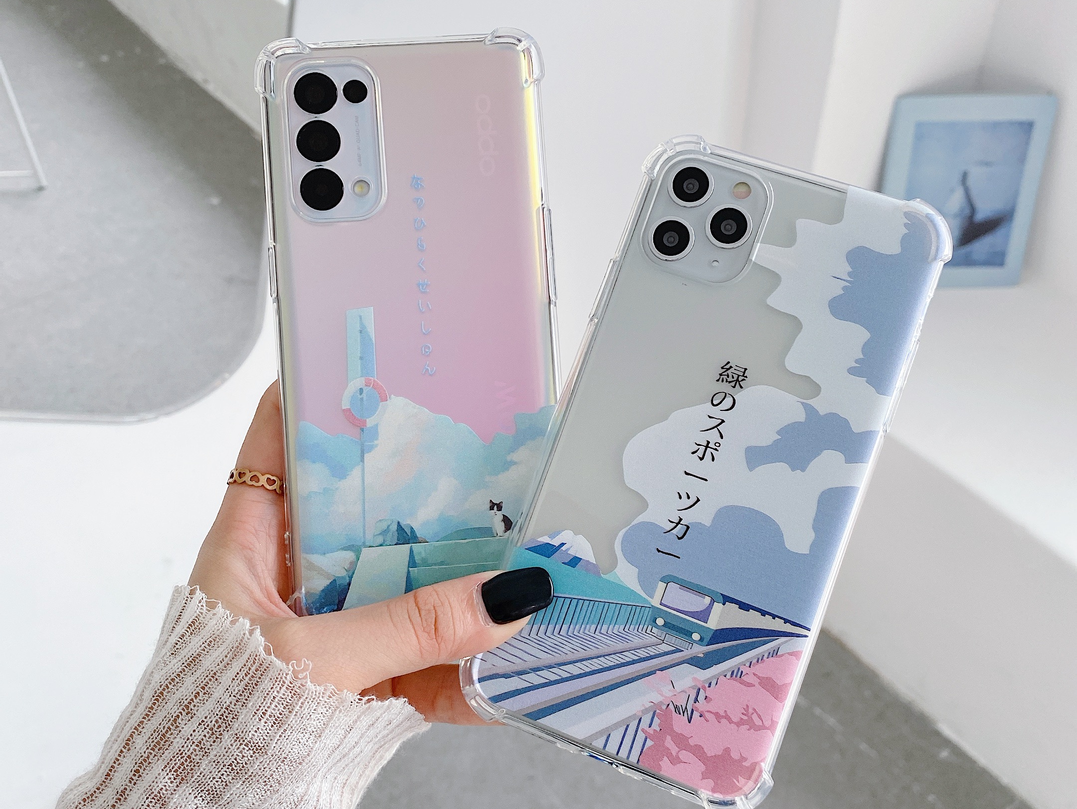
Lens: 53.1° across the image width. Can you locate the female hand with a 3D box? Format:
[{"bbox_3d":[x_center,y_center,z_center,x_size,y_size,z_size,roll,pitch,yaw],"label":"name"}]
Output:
[{"bbox_3d":[-0.040,0.039,0.288,0.070,0.100,0.105,-10,45,56],"label":"female hand"}]

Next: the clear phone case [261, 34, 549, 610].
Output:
[{"bbox_3d":[-0.033,-0.018,0.292,0.078,0.165,0.011,-4,-2,-1],"label":"clear phone case"}]

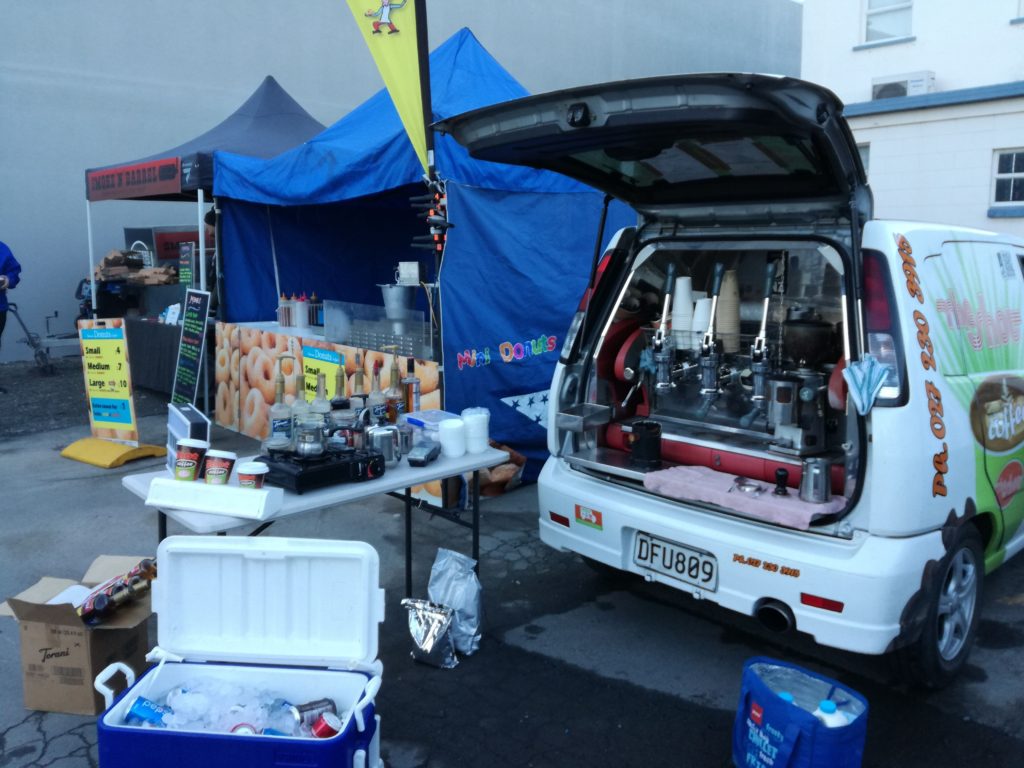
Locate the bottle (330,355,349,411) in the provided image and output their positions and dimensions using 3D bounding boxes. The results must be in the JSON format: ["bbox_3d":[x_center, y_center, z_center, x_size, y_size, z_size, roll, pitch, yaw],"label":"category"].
[{"bbox_3d":[-0.690,0.063,3.213,0.080,0.370,0.080,-8,13,-42],"label":"bottle"}]

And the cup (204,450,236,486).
[{"bbox_3d":[-0.910,0.272,2.480,0.092,0.122,0.092,7,9,-6],"label":"cup"}]

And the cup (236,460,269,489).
[{"bbox_3d":[-0.754,0.292,2.312,0.094,0.107,0.094,-2,9,-18],"label":"cup"}]

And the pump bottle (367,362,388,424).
[{"bbox_3d":[-0.515,0.069,3.055,0.077,0.325,0.077,-4,10,-28],"label":"pump bottle"}]

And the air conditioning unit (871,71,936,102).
[{"bbox_3d":[5.917,-4.376,12.118,0.300,0.570,0.810,-8,12,-43],"label":"air conditioning unit"}]

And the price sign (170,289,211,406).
[{"bbox_3d":[-2.866,-0.252,7.125,0.050,1.170,0.530,8,2,-44],"label":"price sign"}]

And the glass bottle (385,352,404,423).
[{"bbox_3d":[-0.494,0.029,3.393,0.082,0.380,0.082,0,9,0],"label":"glass bottle"}]

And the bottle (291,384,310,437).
[{"bbox_3d":[-0.816,0.116,3.103,0.079,0.300,0.079,-8,13,-42],"label":"bottle"}]

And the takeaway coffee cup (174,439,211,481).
[{"bbox_3d":[-0.950,0.244,2.361,0.094,0.150,0.094,6,9,-21],"label":"takeaway coffee cup"}]

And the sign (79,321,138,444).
[{"bbox_3d":[-3.005,-0.010,5.950,0.585,0.937,0.040,1,9,33],"label":"sign"}]

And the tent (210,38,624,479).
[{"bbox_3d":[-0.327,-1.197,6.608,3.050,3.220,3.100,-8,13,-42],"label":"tent"}]

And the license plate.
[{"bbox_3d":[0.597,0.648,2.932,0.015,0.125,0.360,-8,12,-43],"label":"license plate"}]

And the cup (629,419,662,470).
[{"bbox_3d":[0.571,0.244,3.349,0.122,0.150,0.122,0,9,0],"label":"cup"}]

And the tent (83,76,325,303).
[{"bbox_3d":[-2.748,-1.728,9.207,3.000,3.448,3.000,-8,12,-44],"label":"tent"}]

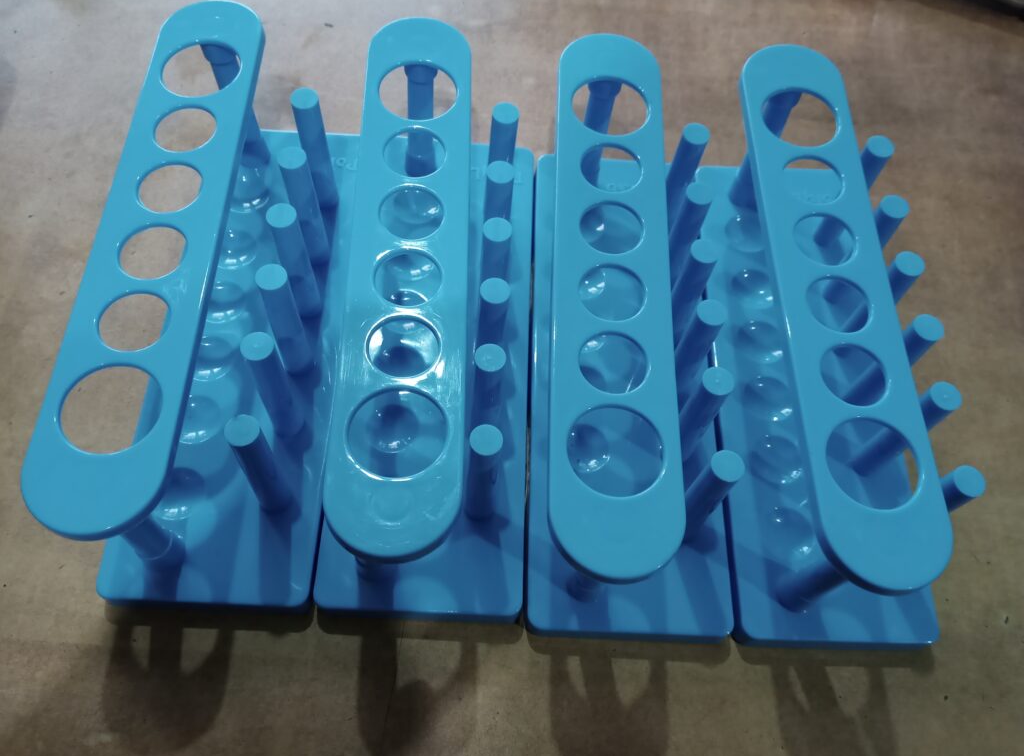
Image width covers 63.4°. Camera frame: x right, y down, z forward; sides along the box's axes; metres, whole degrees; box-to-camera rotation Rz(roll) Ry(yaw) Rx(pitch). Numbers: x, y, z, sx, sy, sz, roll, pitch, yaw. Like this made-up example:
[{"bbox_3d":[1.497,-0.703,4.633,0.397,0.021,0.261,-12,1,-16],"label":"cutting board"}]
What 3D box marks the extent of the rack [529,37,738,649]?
[{"bbox_3d":[0.048,-0.021,0.325,0.075,0.084,0.225,3,62,-2],"label":"rack"}]

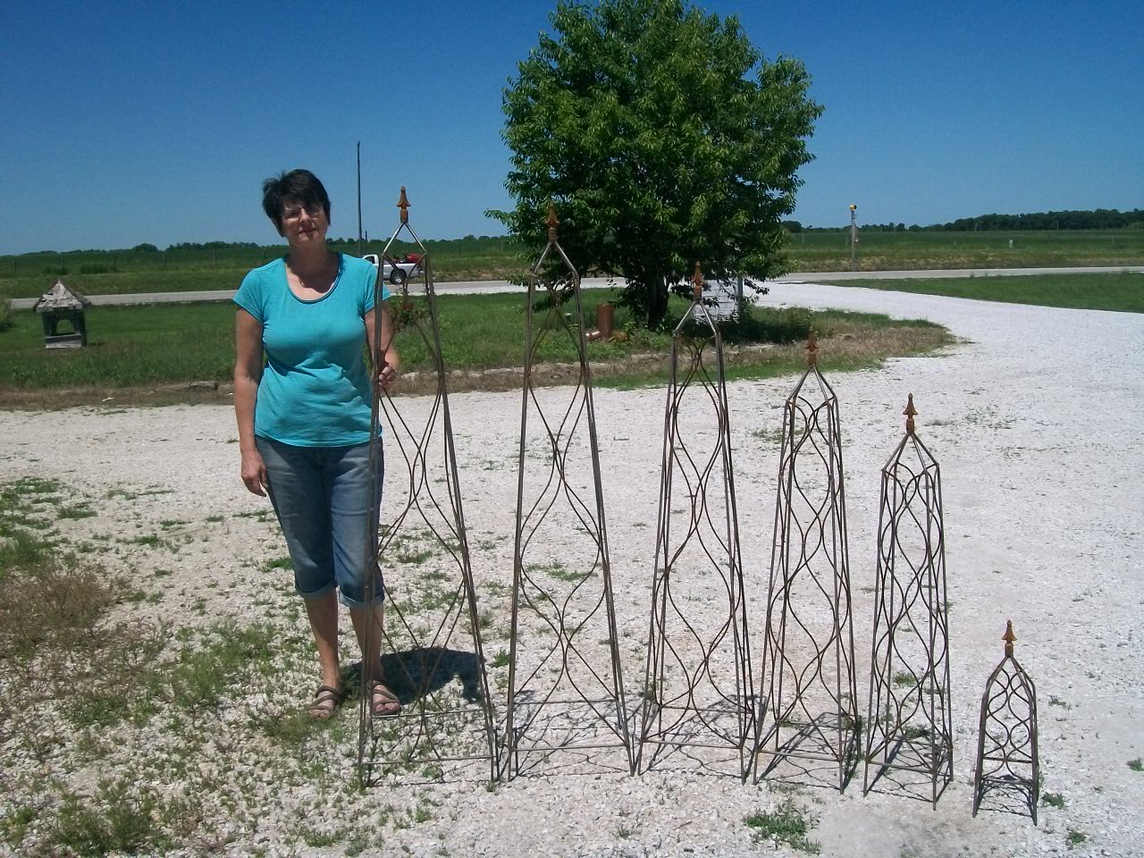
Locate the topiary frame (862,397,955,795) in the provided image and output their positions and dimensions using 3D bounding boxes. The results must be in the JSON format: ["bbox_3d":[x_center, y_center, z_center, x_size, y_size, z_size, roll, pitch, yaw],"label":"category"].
[{"bbox_3d":[0.854,0.421,2.997,0.192,1.027,0.192,3,10,29],"label":"topiary frame"}]

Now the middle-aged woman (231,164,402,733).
[{"bbox_3d":[-0.756,0.067,3.525,0.500,1.650,0.440,-3,9,-12],"label":"middle-aged woman"}]

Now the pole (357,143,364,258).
[{"bbox_3d":[-12.921,-13.273,72.610,0.250,8.321,0.250,-1,9,-10],"label":"pole"}]

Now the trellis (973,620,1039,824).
[{"bbox_3d":[1.070,0.703,2.915,0.154,0.485,0.154,2,9,22],"label":"trellis"}]

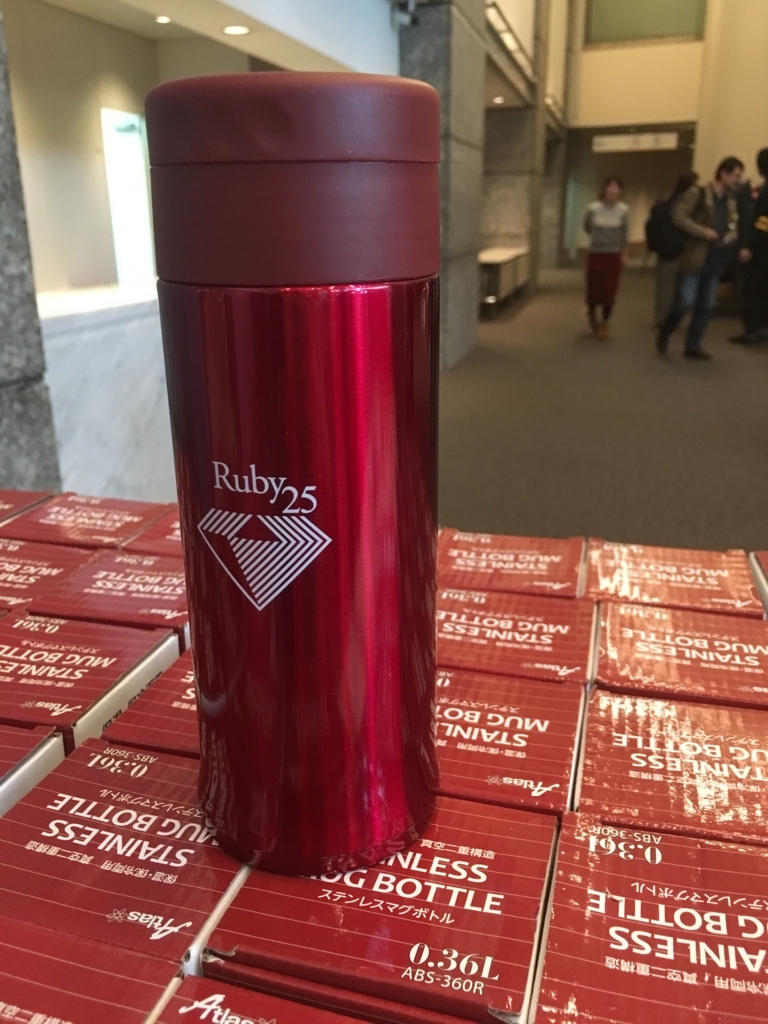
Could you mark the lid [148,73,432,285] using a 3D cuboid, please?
[{"bbox_3d":[-0.020,-0.074,0.195,0.065,0.039,0.065,0,19,0],"label":"lid"}]

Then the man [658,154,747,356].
[{"bbox_3d":[2.777,-2.235,7.503,0.560,1.680,0.700,-13,23,-33],"label":"man"}]

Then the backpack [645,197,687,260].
[{"bbox_3d":[2.529,-2.520,7.626,0.330,0.500,0.250,-13,23,-33],"label":"backpack"}]

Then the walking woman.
[{"bbox_3d":[2.309,-2.643,8.945,0.480,1.580,0.360,4,19,11],"label":"walking woman"}]

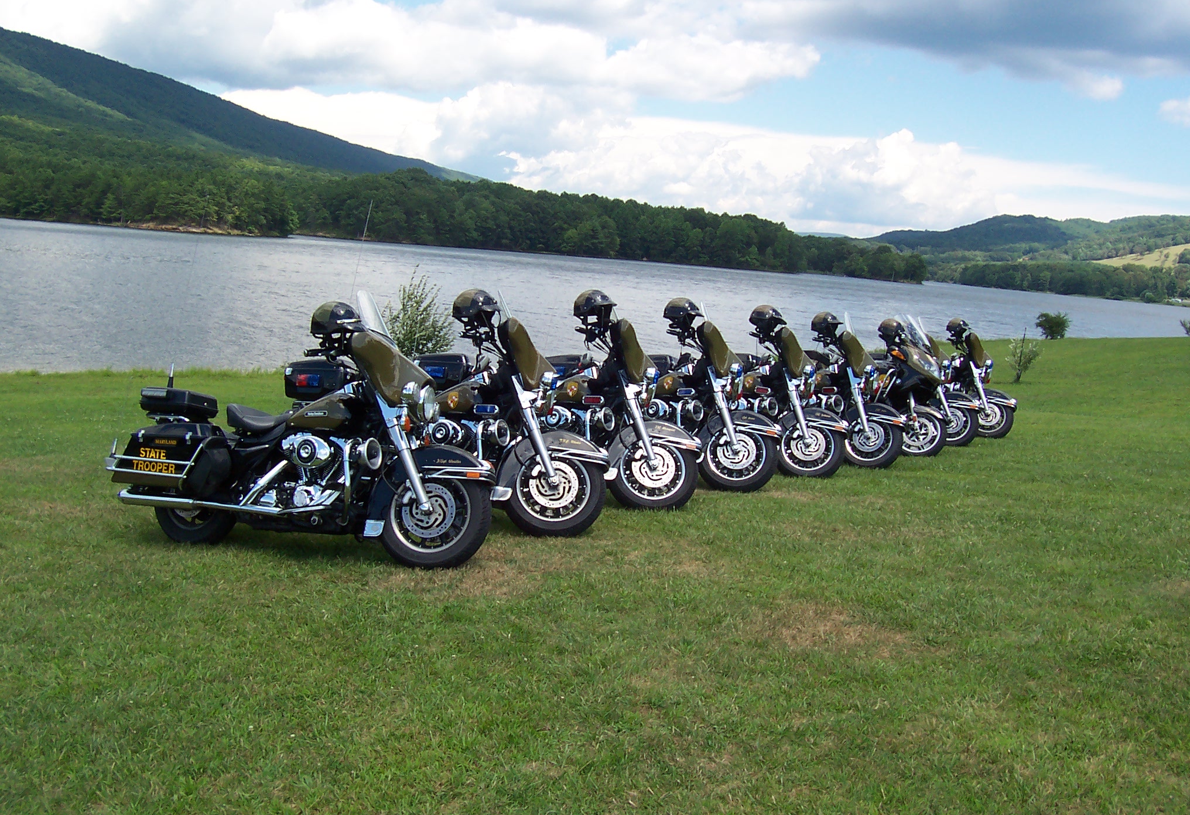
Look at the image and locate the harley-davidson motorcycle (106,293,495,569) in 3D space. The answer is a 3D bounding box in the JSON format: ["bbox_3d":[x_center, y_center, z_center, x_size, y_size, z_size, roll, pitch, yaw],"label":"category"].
[{"bbox_3d":[-1.564,0.115,7.075,2.330,1.450,0.930,2,-1,25],"label":"harley-davidson motorcycle"}]

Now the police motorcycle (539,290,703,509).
[{"bbox_3d":[-0.245,-0.032,9.004,2.330,1.450,0.930,3,-1,31],"label":"police motorcycle"}]

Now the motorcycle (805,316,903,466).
[{"bbox_3d":[2.097,-0.160,12.350,0.930,1.450,2.330,7,-1,-39],"label":"motorcycle"}]

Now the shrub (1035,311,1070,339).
[{"bbox_3d":[23.014,-4.140,64.000,1.700,1.400,1.600,5,7,0],"label":"shrub"}]

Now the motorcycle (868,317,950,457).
[{"bbox_3d":[2.910,-0.230,13.612,0.920,1.430,2.200,7,-1,-39],"label":"motorcycle"}]

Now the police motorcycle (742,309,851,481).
[{"bbox_3d":[1.279,-0.124,11.195,2.330,1.450,0.930,4,-2,45],"label":"police motorcycle"}]

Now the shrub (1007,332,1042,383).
[{"bbox_3d":[10.141,-1.184,30.000,0.830,1.200,0.830,5,7,0],"label":"shrub"}]

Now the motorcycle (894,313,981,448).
[{"bbox_3d":[3.608,-0.302,15.047,0.930,1.450,2.330,7,-1,-39],"label":"motorcycle"}]

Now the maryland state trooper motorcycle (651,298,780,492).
[{"bbox_3d":[0.491,-0.107,10.082,2.330,1.450,0.930,3,-1,38],"label":"maryland state trooper motorcycle"}]

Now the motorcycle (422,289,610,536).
[{"bbox_3d":[-0.921,0.026,7.950,2.330,1.450,0.930,2,-1,27],"label":"motorcycle"}]

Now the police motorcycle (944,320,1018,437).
[{"bbox_3d":[4.394,-0.358,16.281,0.930,1.450,2.330,7,-1,-41],"label":"police motorcycle"}]

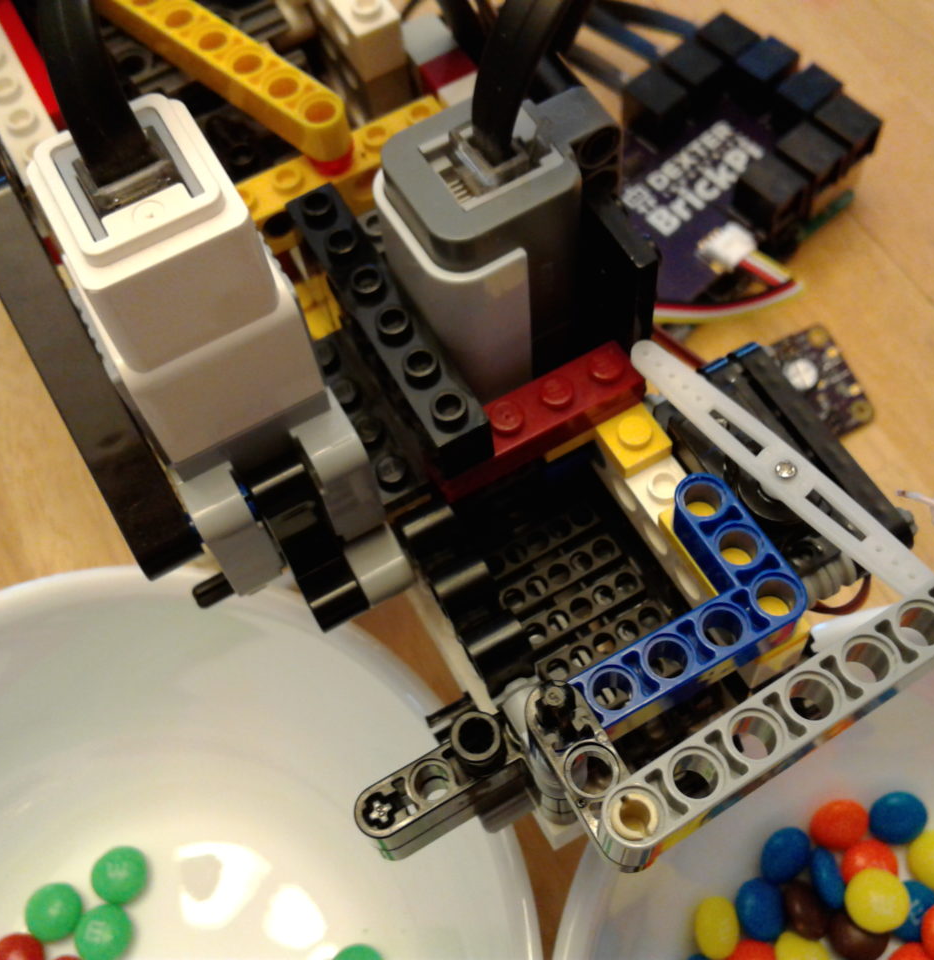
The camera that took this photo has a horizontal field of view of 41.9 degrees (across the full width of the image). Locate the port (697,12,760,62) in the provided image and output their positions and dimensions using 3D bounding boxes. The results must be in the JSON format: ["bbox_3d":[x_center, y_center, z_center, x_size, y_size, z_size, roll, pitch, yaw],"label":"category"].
[{"bbox_3d":[0.082,-0.136,0.387,0.012,0.012,0.015,-39,66,-15],"label":"port"}]

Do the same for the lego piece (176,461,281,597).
[{"bbox_3d":[-0.033,0.005,0.169,0.007,0.022,0.013,-28,63,-9],"label":"lego piece"}]

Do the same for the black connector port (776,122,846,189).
[{"bbox_3d":[0.102,-0.094,0.363,0.012,0.012,0.015,-39,66,-15],"label":"black connector port"}]

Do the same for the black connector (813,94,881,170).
[{"bbox_3d":[0.113,-0.104,0.367,0.012,0.012,0.015,-39,66,-15],"label":"black connector"}]

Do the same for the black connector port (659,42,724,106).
[{"bbox_3d":[0.067,-0.119,0.363,0.013,0.012,0.014,-40,66,-15],"label":"black connector port"}]

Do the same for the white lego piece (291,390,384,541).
[{"bbox_3d":[-0.018,-0.002,0.171,0.007,0.022,0.013,-28,63,-9],"label":"white lego piece"}]

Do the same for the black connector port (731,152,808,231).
[{"bbox_3d":[0.089,-0.084,0.358,0.012,0.012,0.015,-39,66,-15],"label":"black connector port"}]

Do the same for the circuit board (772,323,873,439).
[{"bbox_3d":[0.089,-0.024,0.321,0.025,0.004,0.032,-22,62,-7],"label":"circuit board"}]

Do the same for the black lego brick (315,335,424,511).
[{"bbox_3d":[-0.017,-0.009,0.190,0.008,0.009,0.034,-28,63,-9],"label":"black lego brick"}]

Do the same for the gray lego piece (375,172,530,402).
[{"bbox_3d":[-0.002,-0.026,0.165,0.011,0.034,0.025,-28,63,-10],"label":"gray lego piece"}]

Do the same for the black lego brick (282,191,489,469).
[{"bbox_3d":[-0.011,-0.022,0.172,0.008,0.011,0.048,-28,63,-10],"label":"black lego brick"}]

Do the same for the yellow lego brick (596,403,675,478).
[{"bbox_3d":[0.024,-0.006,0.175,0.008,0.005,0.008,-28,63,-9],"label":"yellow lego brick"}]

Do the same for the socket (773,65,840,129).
[{"bbox_3d":[0.104,-0.116,0.374,0.015,0.012,0.012,-39,66,-15],"label":"socket"}]

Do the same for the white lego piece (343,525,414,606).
[{"bbox_3d":[-0.013,0.012,0.180,0.008,0.009,0.009,-28,63,-9],"label":"white lego piece"}]

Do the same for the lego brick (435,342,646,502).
[{"bbox_3d":[0.009,-0.009,0.172,0.032,0.008,0.008,-28,63,-9],"label":"lego brick"}]

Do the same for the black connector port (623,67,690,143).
[{"bbox_3d":[0.059,-0.116,0.378,0.012,0.012,0.015,-39,66,-15],"label":"black connector port"}]

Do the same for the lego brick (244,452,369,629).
[{"bbox_3d":[-0.023,0.008,0.171,0.008,0.032,0.008,-28,43,-9],"label":"lego brick"}]

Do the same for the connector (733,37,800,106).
[{"bbox_3d":[0.093,-0.127,0.381,0.015,0.012,0.012,-39,66,-15],"label":"connector"}]

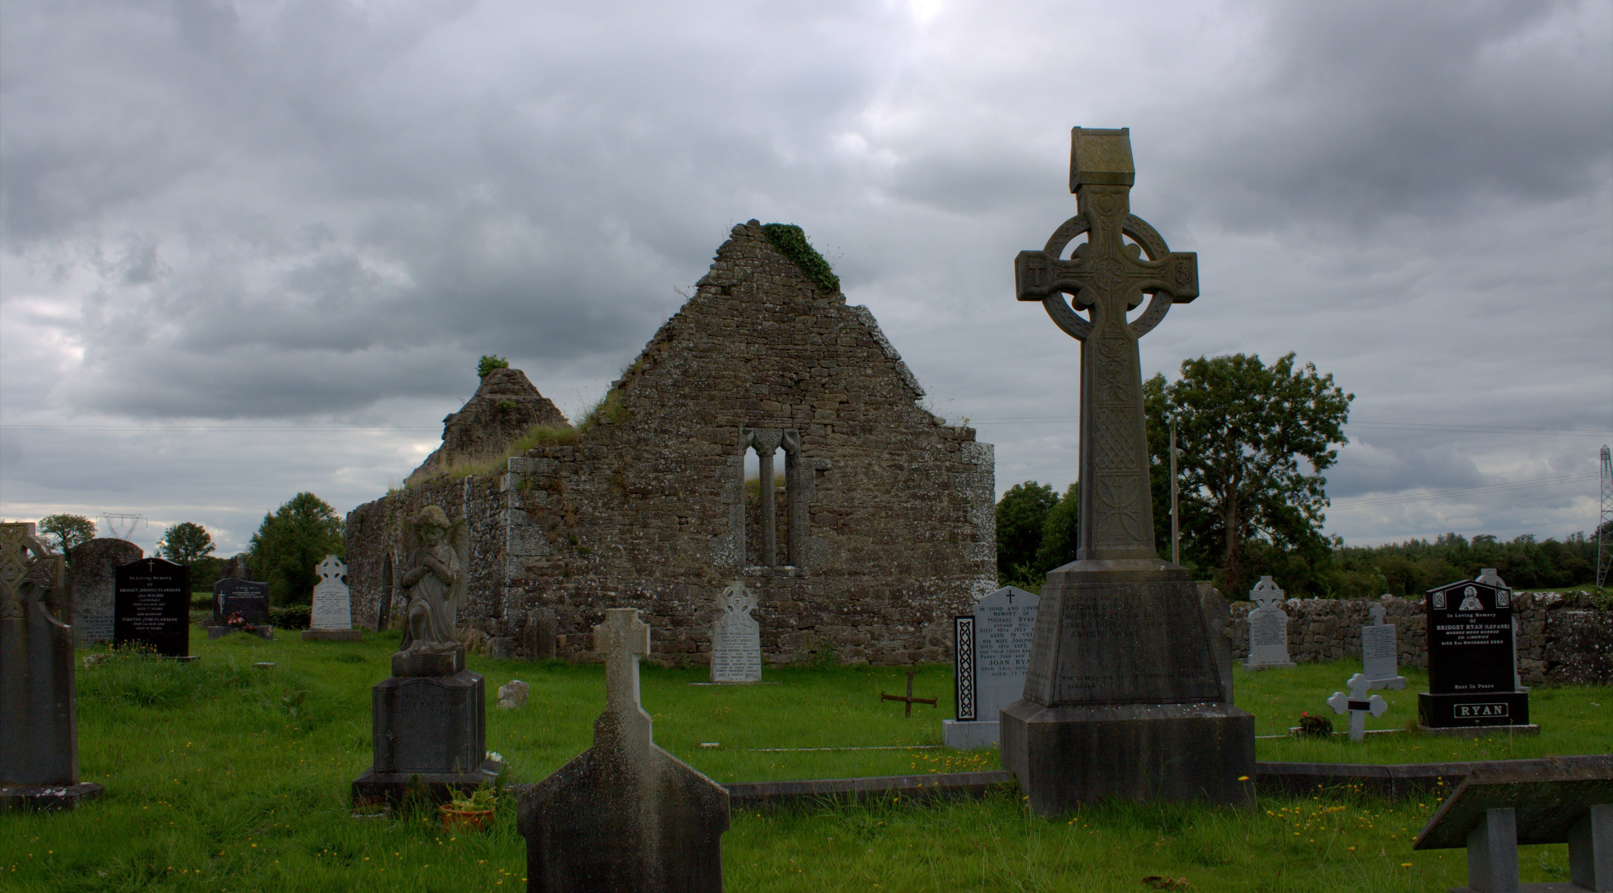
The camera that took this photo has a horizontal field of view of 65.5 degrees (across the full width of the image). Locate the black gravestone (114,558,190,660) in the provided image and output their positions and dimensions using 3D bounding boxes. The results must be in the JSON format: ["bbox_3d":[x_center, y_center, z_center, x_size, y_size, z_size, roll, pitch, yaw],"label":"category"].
[{"bbox_3d":[-8.143,2.008,15.600,0.860,1.220,0.100,-1,-5,0],"label":"black gravestone"}]

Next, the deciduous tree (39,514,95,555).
[{"bbox_3d":[-79.015,12.153,134.546,6.200,9.841,6.200,3,-7,-30],"label":"deciduous tree"}]

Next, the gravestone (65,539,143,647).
[{"bbox_3d":[-10.047,2.136,18.000,0.980,1.550,0.160,0,-5,-3],"label":"gravestone"}]

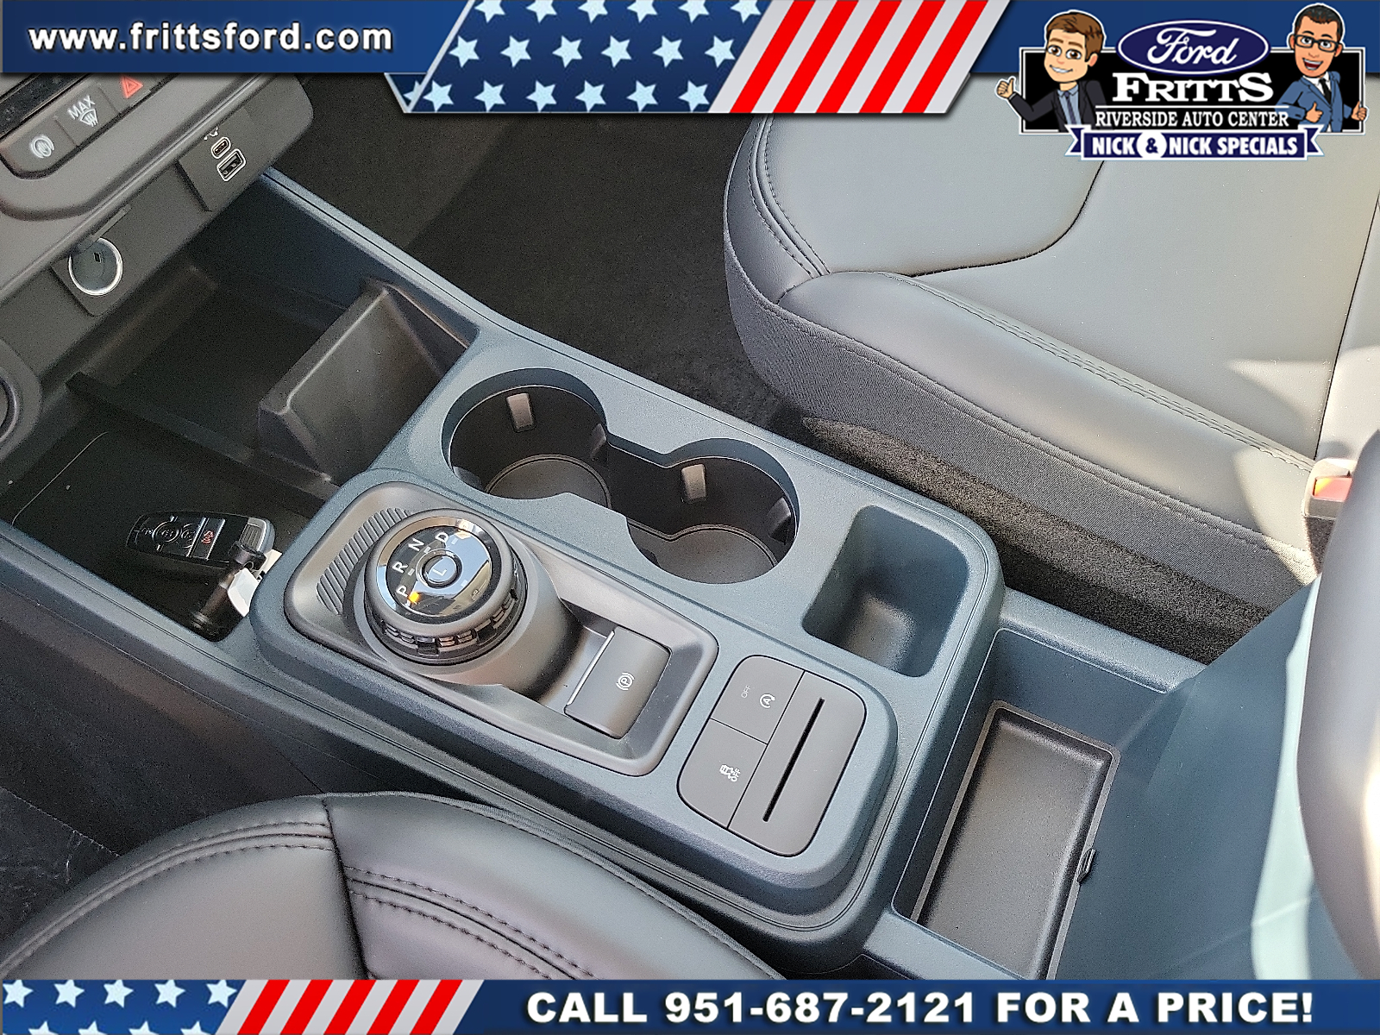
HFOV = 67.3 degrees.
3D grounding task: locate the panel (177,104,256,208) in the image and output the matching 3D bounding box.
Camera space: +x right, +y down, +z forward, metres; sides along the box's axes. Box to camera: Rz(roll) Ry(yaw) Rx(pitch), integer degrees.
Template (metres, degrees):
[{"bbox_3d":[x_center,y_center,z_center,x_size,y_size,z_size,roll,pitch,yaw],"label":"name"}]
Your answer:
[{"bbox_3d":[-0.237,-0.183,0.521,0.012,0.033,0.048,17,57,24],"label":"panel"}]

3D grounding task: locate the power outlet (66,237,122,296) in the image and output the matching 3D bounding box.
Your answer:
[{"bbox_3d":[-0.278,-0.117,0.479,0.014,0.026,0.026,17,57,24],"label":"power outlet"}]

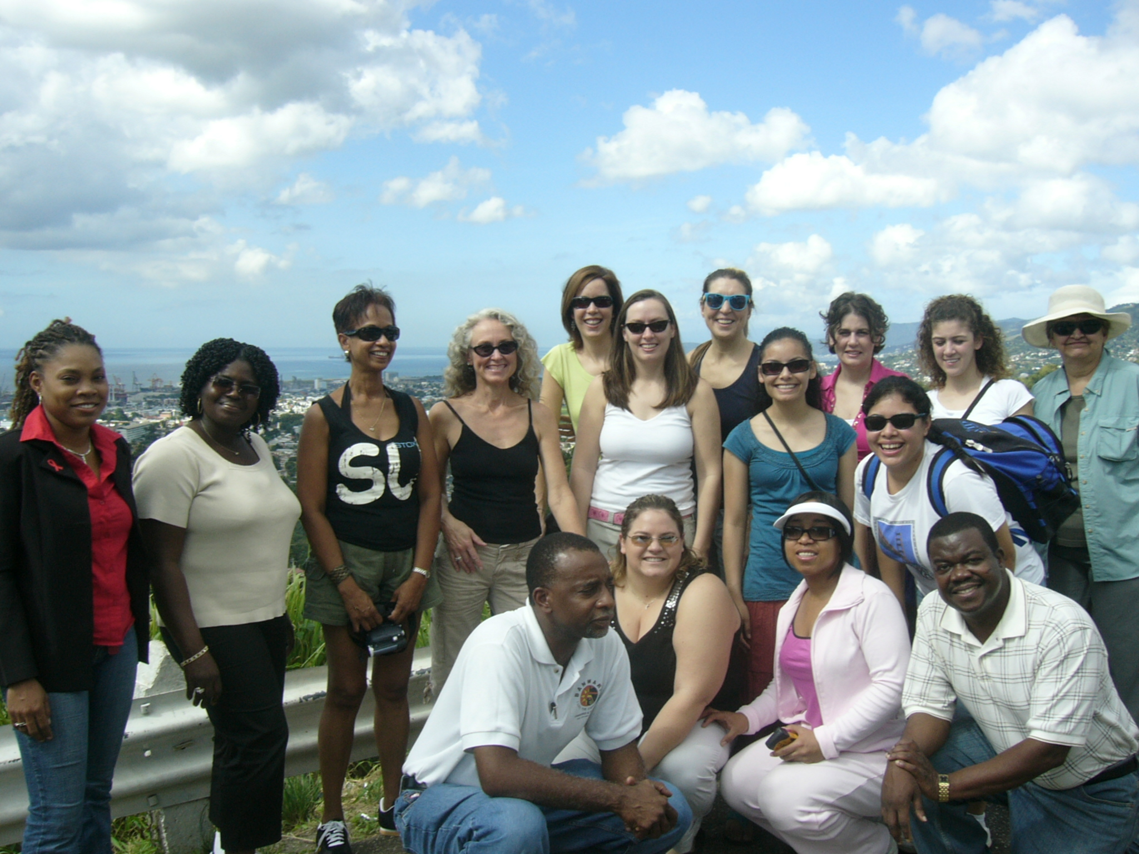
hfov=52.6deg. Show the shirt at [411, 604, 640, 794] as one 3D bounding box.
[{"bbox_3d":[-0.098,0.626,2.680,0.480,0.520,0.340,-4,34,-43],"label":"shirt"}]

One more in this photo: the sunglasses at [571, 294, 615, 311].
[{"bbox_3d":[0.077,-0.405,3.740,0.140,0.045,0.140,0,4,0],"label":"sunglasses"}]

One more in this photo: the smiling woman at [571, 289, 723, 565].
[{"bbox_3d":[0.241,0.408,3.623,0.470,1.670,0.290,0,4,0],"label":"smiling woman"}]

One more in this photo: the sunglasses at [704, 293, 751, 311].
[{"bbox_3d":[0.505,-0.399,3.690,0.145,0.050,0.145,0,4,6],"label":"sunglasses"}]

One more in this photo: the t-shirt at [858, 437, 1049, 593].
[{"bbox_3d":[0.982,0.236,2.980,0.440,0.530,0.300,4,44,42],"label":"t-shirt"}]

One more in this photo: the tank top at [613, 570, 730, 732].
[{"bbox_3d":[0.254,0.609,3.000,0.380,0.520,0.280,1,13,18],"label":"tank top"}]

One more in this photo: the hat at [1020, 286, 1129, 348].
[{"bbox_3d":[1.575,-0.339,3.580,0.340,0.155,0.350,1,-6,15],"label":"hat"}]

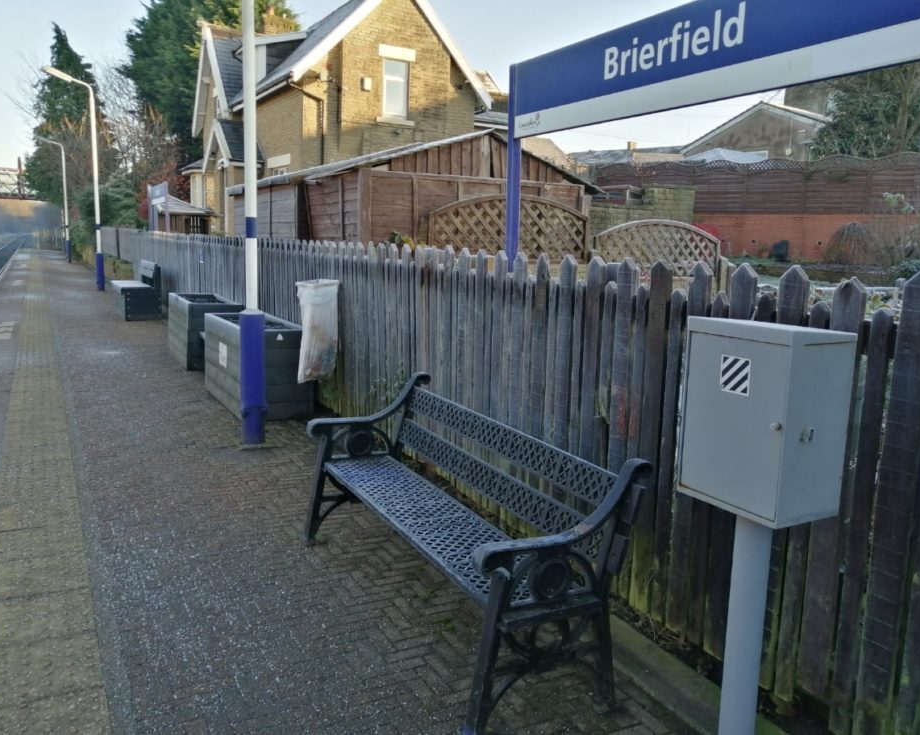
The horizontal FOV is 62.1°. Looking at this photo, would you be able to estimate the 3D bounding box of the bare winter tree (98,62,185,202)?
[{"bbox_3d":[-16.145,-10.297,38.083,5.000,9.800,5.000,-4,11,-28],"label":"bare winter tree"}]

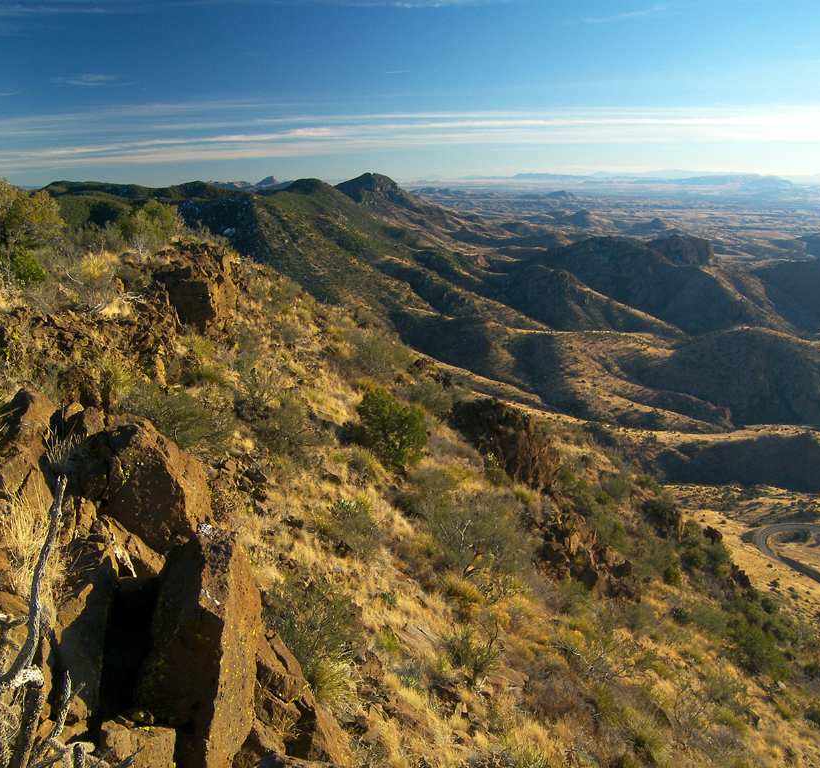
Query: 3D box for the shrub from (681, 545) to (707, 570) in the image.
[{"bbox_3d":[19.234,11.730,48.000,1.570,1.770,1.460,8,18,23],"label":"shrub"}]

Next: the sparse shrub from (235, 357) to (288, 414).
[{"bbox_3d":[-3.556,0.036,17.000,1.320,1.400,1.220,-3,17,-12],"label":"sparse shrub"}]

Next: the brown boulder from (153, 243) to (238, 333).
[{"bbox_3d":[-7.553,-3.398,25.000,3.030,3.150,2.570,-5,17,-16],"label":"brown boulder"}]

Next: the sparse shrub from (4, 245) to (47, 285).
[{"bbox_3d":[-14.080,-4.376,26.000,1.570,1.440,1.460,-8,19,-27],"label":"sparse shrub"}]

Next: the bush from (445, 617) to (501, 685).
[{"bbox_3d":[1.232,5.255,14.000,1.100,1.330,1.100,2,16,6],"label":"bush"}]

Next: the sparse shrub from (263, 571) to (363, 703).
[{"bbox_3d":[-1.083,2.678,7.500,1.180,1.390,1.100,-2,17,-9],"label":"sparse shrub"}]

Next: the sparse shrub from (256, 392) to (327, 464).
[{"bbox_3d":[-3.227,1.222,19.500,1.980,1.990,1.880,-3,16,-10],"label":"sparse shrub"}]

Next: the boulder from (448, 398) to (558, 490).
[{"bbox_3d":[4.842,3.068,36.000,5.580,4.710,4.180,2,16,8],"label":"boulder"}]

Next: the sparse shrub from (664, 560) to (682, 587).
[{"bbox_3d":[11.831,8.541,32.000,0.900,1.190,0.900,7,17,22],"label":"sparse shrub"}]

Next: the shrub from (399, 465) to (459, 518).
[{"bbox_3d":[0.586,3.407,22.500,1.900,1.670,1.810,0,16,2],"label":"shrub"}]

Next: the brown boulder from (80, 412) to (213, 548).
[{"bbox_3d":[-2.227,0.832,6.000,1.120,1.150,1.060,-6,17,-21],"label":"brown boulder"}]

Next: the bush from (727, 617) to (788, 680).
[{"bbox_3d":[13.704,10.431,28.000,2.370,2.430,2.210,10,19,29],"label":"bush"}]

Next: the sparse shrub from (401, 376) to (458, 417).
[{"bbox_3d":[0.796,0.511,29.000,2.250,1.580,2.090,1,17,2],"label":"sparse shrub"}]

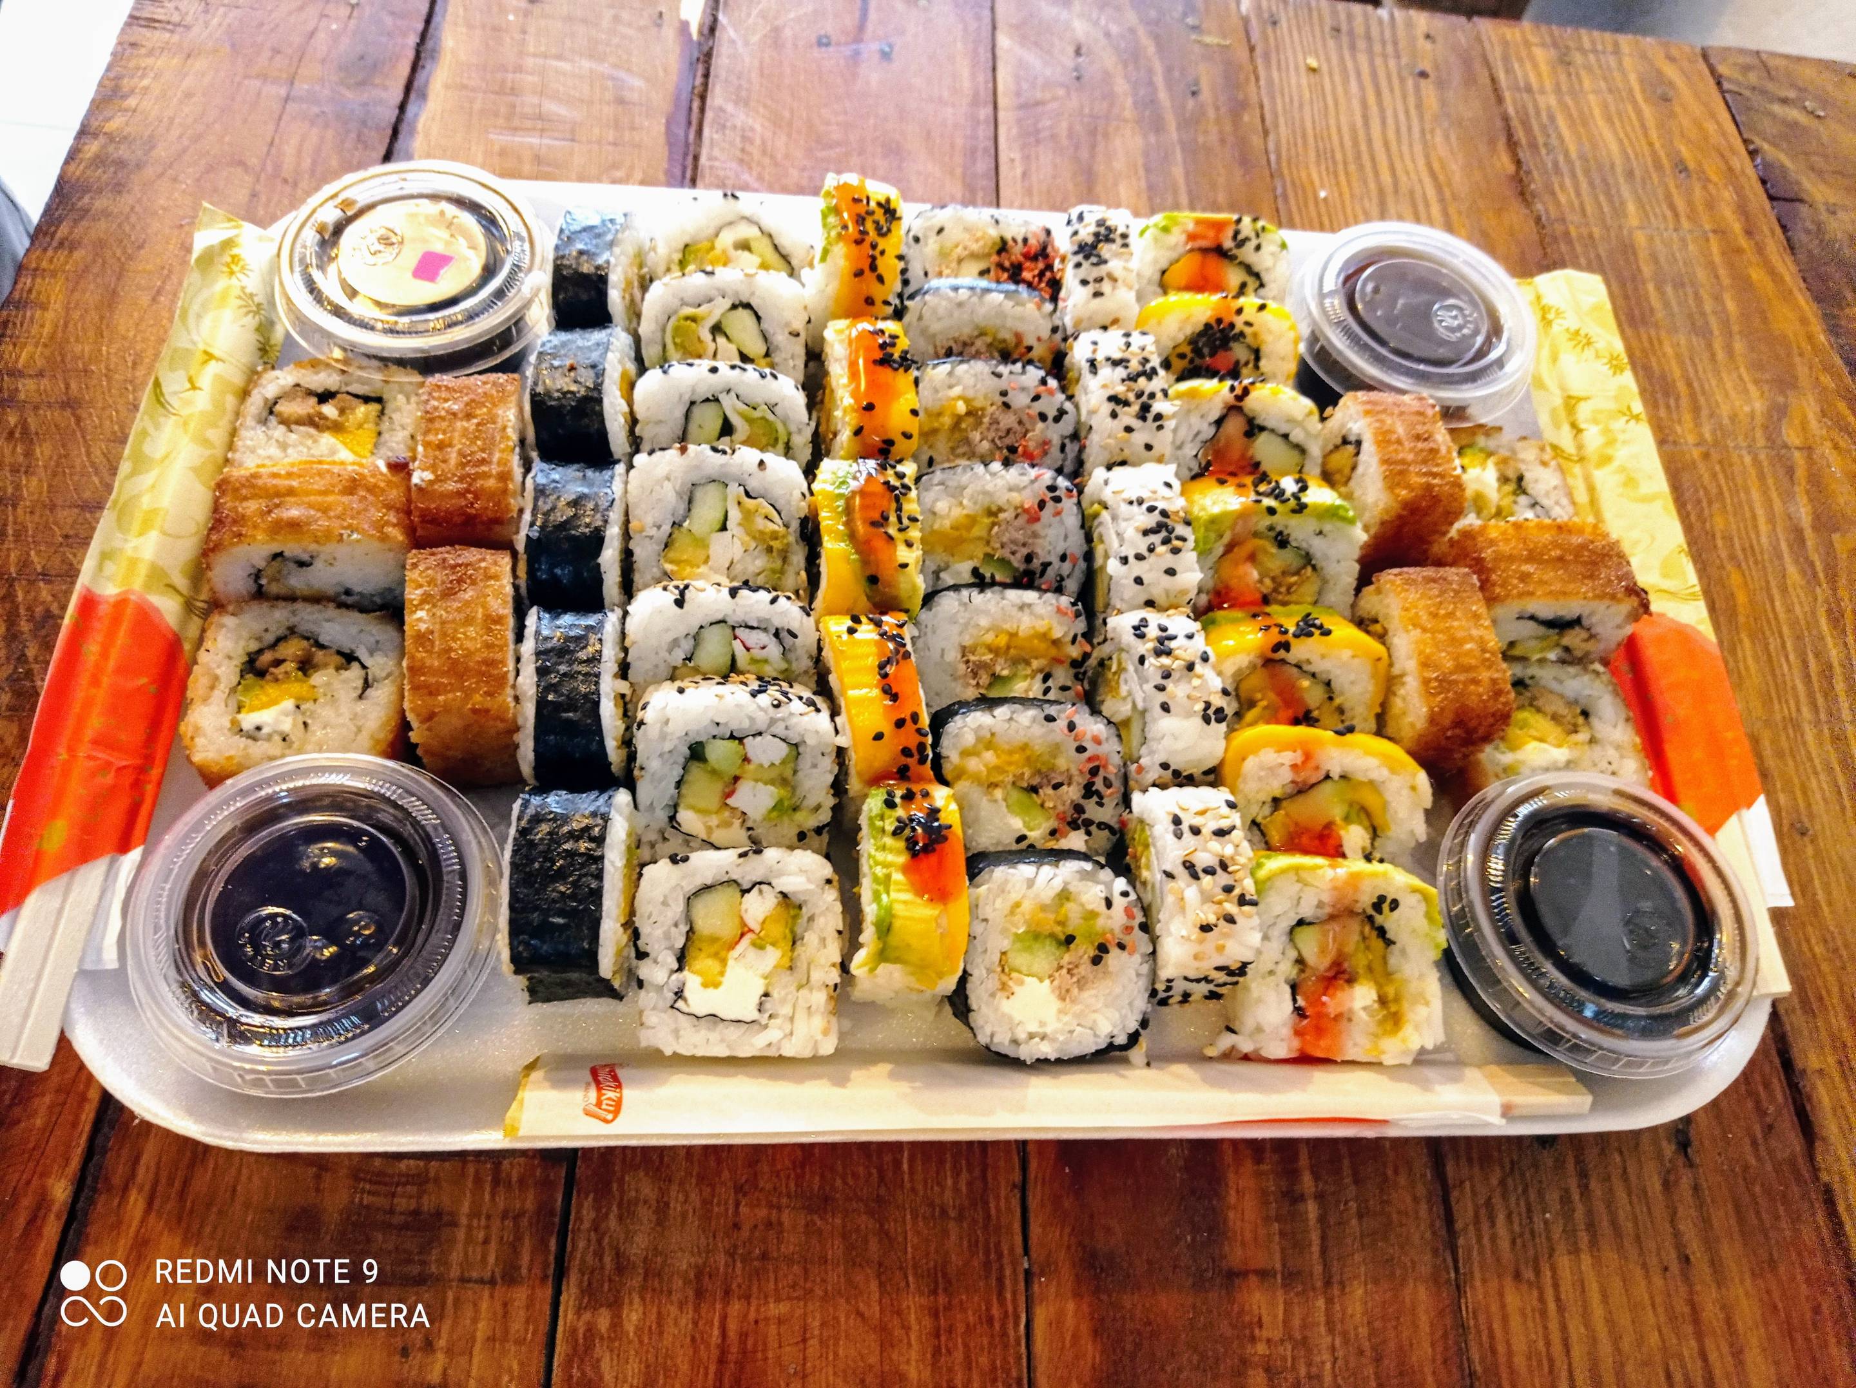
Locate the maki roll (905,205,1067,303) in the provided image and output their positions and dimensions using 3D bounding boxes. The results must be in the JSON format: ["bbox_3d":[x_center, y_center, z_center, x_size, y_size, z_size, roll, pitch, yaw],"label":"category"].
[{"bbox_3d":[0.014,-0.112,0.409,0.041,0.040,0.021,1,17,-7],"label":"maki roll"}]

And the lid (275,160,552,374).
[{"bbox_3d":[-0.133,-0.107,0.393,0.065,0.028,0.065,2,58,-7],"label":"lid"}]

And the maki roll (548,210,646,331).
[{"bbox_3d":[-0.082,-0.101,0.377,0.019,0.038,0.037,-1,59,-4],"label":"maki roll"}]

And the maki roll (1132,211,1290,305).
[{"bbox_3d":[0.077,-0.112,0.417,0.040,0.040,0.023,6,23,-5],"label":"maki roll"}]

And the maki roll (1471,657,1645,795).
[{"bbox_3d":[0.146,0.007,0.355,0.039,0.021,0.037,0,101,-8],"label":"maki roll"}]

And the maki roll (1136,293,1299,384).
[{"bbox_3d":[0.073,-0.081,0.380,0.037,0.039,0.021,12,18,1],"label":"maki roll"}]

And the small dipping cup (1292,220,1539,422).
[{"bbox_3d":[0.132,-0.102,0.407,0.065,0.010,0.065,2,58,-7],"label":"small dipping cup"}]

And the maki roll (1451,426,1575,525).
[{"bbox_3d":[0.146,-0.055,0.394,0.037,0.021,0.036,2,100,-7],"label":"maki roll"}]

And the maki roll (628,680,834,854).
[{"bbox_3d":[-0.041,0.019,0.319,0.041,0.024,0.041,1,102,-7],"label":"maki roll"}]

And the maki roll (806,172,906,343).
[{"bbox_3d":[-0.020,-0.120,0.413,0.023,0.037,0.040,1,59,-7],"label":"maki roll"}]

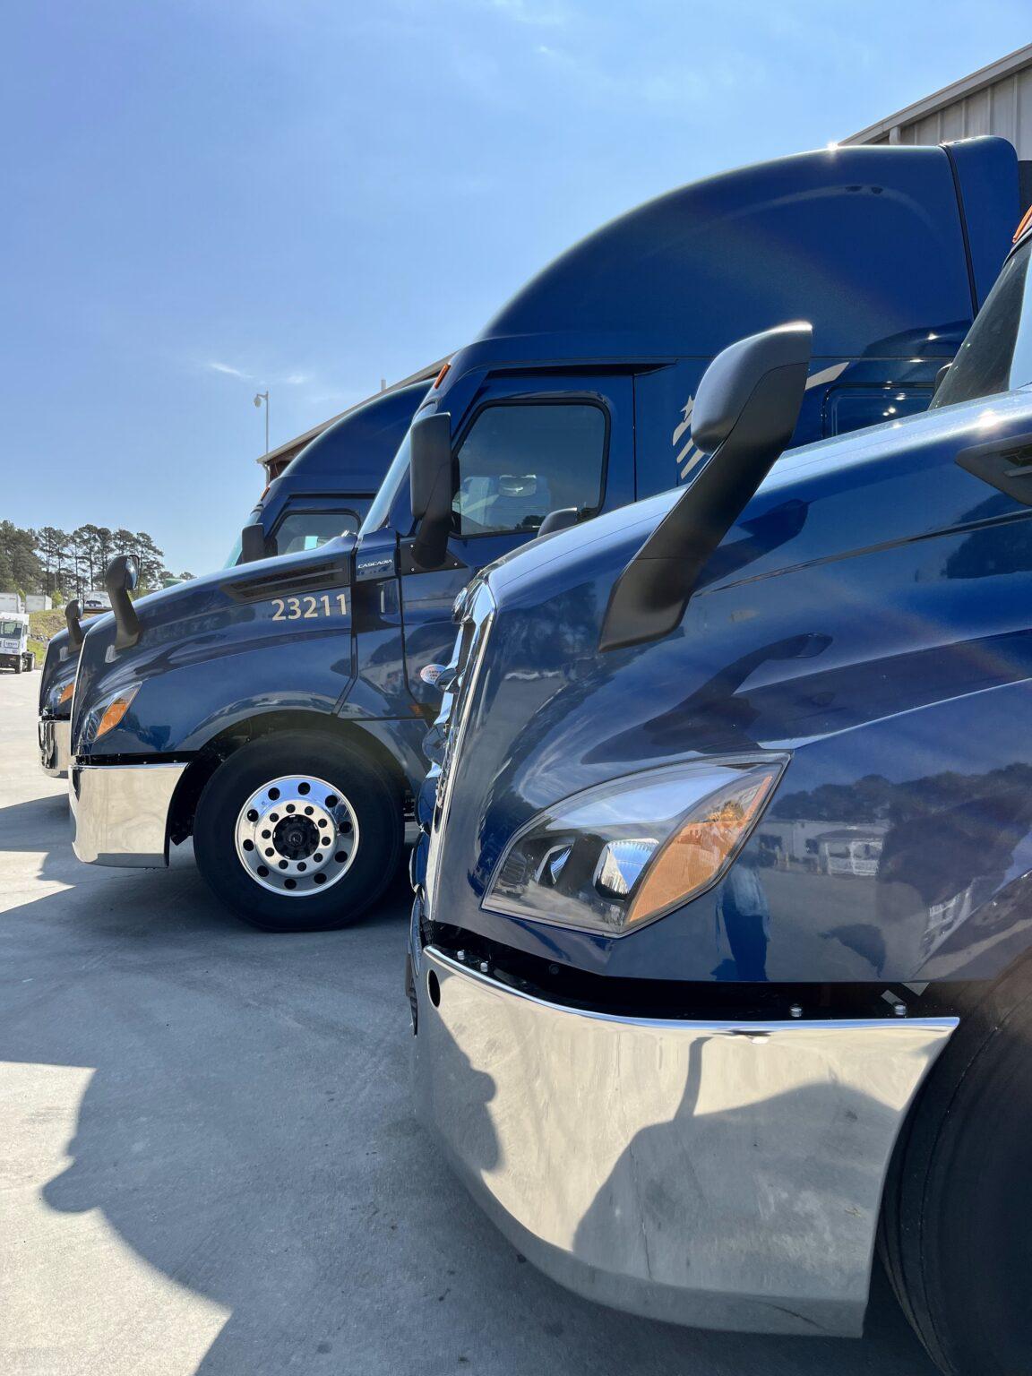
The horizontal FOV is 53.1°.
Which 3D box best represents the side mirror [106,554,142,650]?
[{"bbox_3d":[-1.940,-0.415,5.170,0.270,0.460,0.400,0,2,-1],"label":"side mirror"}]

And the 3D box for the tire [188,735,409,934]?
[{"bbox_3d":[-1.060,0.705,5.150,1.000,1.000,0.280,0,2,-1],"label":"tire"}]

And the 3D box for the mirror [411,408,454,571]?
[{"bbox_3d":[-0.400,-0.930,4.930,0.200,0.700,0.340,0,2,-1],"label":"mirror"}]

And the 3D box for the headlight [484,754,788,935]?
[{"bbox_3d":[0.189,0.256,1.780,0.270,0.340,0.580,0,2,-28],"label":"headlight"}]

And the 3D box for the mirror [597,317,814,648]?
[{"bbox_3d":[0.294,-0.290,1.688,0.270,0.460,0.400,1,2,0],"label":"mirror"}]

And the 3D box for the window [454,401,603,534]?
[{"bbox_3d":[0.065,-1.090,5.120,0.760,0.690,0.050,0,-2,-1],"label":"window"}]

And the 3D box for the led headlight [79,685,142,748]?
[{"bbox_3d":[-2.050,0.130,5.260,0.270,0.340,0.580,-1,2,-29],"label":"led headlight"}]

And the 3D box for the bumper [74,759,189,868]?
[{"bbox_3d":[-2.040,0.585,6.170,0.900,0.540,2.400,0,2,-1],"label":"bumper"}]

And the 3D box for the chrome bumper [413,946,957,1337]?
[{"bbox_3d":[0.218,0.711,2.689,0.900,0.540,2.400,1,2,0],"label":"chrome bumper"}]

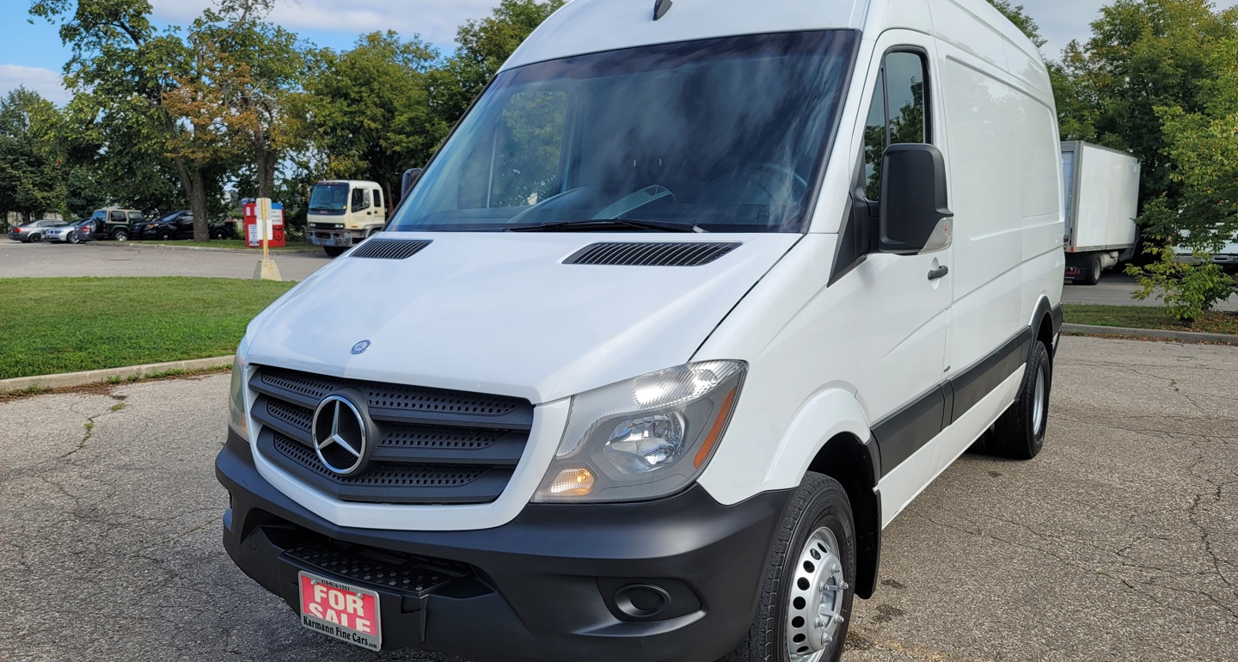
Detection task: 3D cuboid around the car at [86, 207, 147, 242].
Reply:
[{"bbox_3d":[-26.480,-5.720,48.850,1.690,1.800,3.900,4,8,33],"label":"car"}]

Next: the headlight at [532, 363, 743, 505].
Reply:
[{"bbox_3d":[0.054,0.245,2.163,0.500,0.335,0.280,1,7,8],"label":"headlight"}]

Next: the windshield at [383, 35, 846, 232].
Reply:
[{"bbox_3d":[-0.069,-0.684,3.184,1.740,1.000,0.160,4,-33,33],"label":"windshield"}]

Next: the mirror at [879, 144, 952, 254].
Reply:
[{"bbox_3d":[0.916,-0.408,2.766,0.220,0.345,0.165,4,8,33],"label":"mirror"}]

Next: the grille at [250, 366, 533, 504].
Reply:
[{"bbox_3d":[-0.683,0.280,2.359,1.090,0.335,0.160,4,4,33],"label":"grille"}]

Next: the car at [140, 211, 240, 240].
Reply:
[{"bbox_3d":[-23.370,-5.610,48.400,2.000,1.770,5.000,6,10,42],"label":"car"}]

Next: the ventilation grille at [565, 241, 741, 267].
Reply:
[{"bbox_3d":[0.095,-0.219,2.587,0.487,0.030,0.152,2,32,19],"label":"ventilation grille"}]

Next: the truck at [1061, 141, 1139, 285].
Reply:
[{"bbox_3d":[13.047,-3.329,25.863,2.480,3.580,9.300,6,10,39],"label":"truck"}]

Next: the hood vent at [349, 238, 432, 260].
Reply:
[{"bbox_3d":[-0.793,-0.278,3.085,0.145,0.035,0.470,-33,26,-35],"label":"hood vent"}]

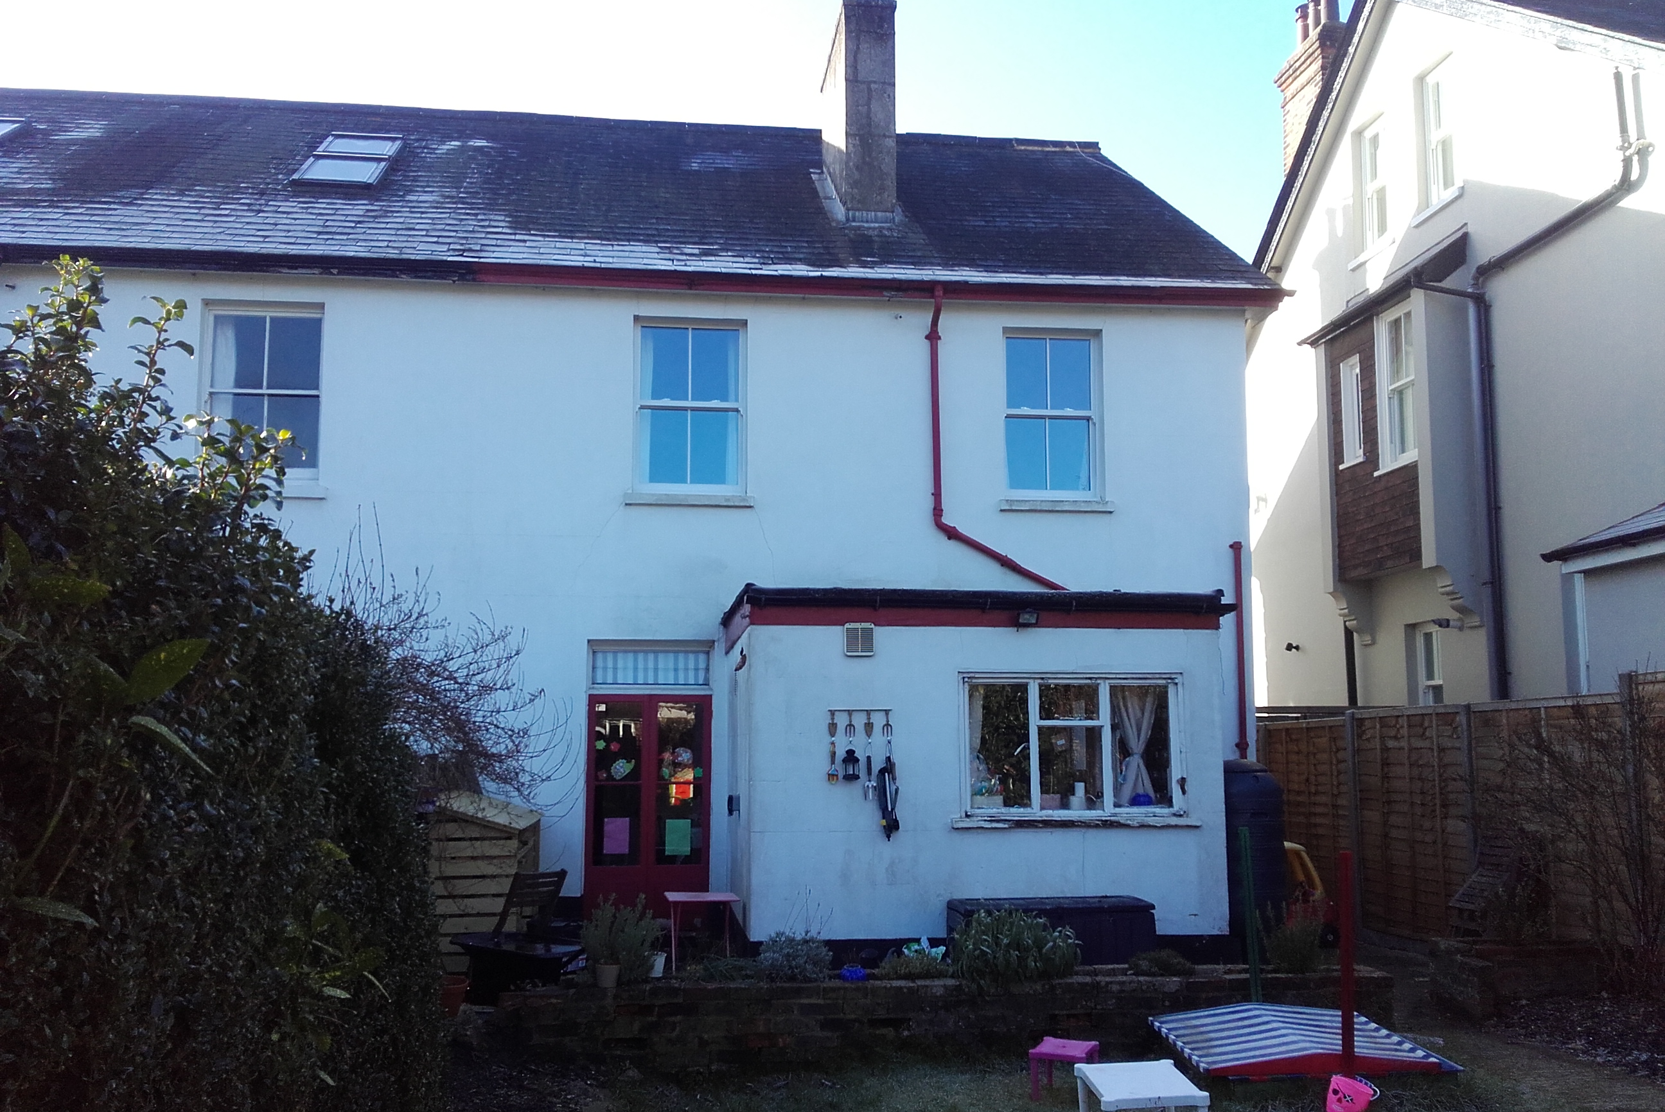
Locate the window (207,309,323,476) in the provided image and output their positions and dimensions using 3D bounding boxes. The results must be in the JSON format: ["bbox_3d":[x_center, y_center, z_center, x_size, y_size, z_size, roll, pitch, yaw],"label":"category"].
[{"bbox_3d":[-4.808,-1.345,12.606,0.953,1.526,0.100,1,-7,-7],"label":"window"}]

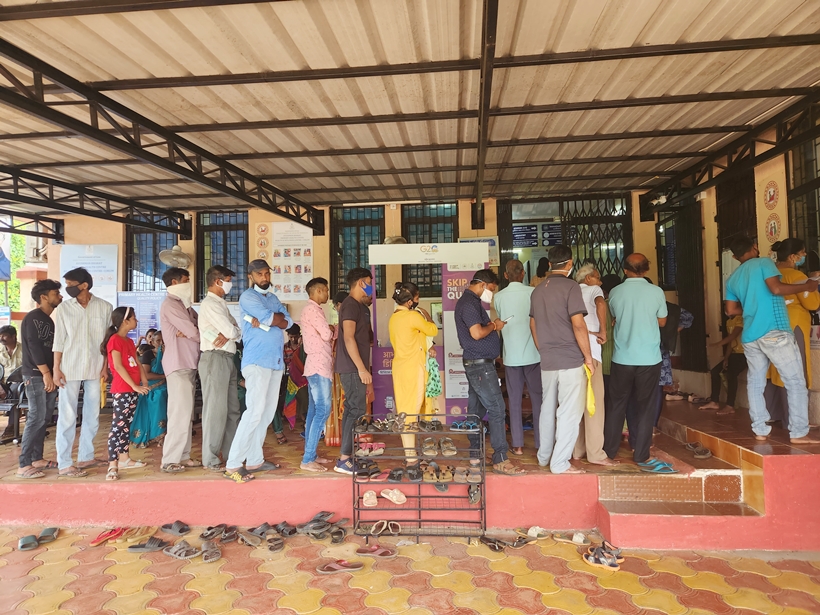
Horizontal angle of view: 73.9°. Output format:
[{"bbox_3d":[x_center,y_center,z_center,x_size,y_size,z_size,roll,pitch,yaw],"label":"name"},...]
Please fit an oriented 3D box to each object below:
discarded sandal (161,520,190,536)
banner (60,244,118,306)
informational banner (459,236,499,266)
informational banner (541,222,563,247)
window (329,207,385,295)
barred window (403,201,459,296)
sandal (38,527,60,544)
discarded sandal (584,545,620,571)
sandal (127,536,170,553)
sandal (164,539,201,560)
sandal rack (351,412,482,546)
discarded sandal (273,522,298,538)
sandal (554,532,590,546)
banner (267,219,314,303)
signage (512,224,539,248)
[{"bbox_3d":[-1.749,1.639,4.069,0.255,0.085,0.100,-3,-4,26],"label":"discarded sandal"},{"bbox_3d":[-4.995,-0.318,8.482,0.917,1.322,0.020,-2,-4,4],"label":"banner"},{"bbox_3d":[1.028,-0.820,8.075,0.595,0.425,0.030,-1,-3,7],"label":"informational banner"},{"bbox_3d":[2.776,-1.345,10.137,0.631,0.422,0.030,-2,-4,4],"label":"informational banner"},{"bbox_3d":[-0.792,-0.847,8.394,0.886,1.423,0.120,-1,-3,7],"label":"window"},{"bbox_3d":[0.303,-0.864,8.184,0.831,1.420,0.100,-2,-4,4],"label":"barred window"},{"bbox_3d":[-2.546,1.583,3.854,0.105,0.080,0.250,1,-4,-25],"label":"sandal"},{"bbox_3d":[1.171,1.507,3.328,0.260,0.100,0.100,-4,-4,43],"label":"discarded sandal"},{"bbox_3d":[-1.799,1.622,3.767,0.275,0.085,0.100,0,-4,-15],"label":"sandal"},{"bbox_3d":[-1.465,1.549,3.508,0.250,0.085,0.100,-1,-3,5],"label":"sandal"},{"bbox_3d":[0.073,1.163,3.819,0.911,0.875,0.290,-1,-3,4],"label":"sandal rack"},{"bbox_3d":[-0.931,1.617,4.016,0.250,0.085,0.100,-4,-4,36],"label":"discarded sandal"},{"bbox_3d":[1.104,1.556,3.729,0.260,0.080,0.095,-3,-4,25],"label":"sandal"},{"bbox_3d":[-1.785,-0.703,8.292,0.642,1.211,0.020,-2,-4,4],"label":"banner"},{"bbox_3d":[2.192,-1.342,10.327,0.502,0.430,0.030,-1,-3,7],"label":"signage"}]

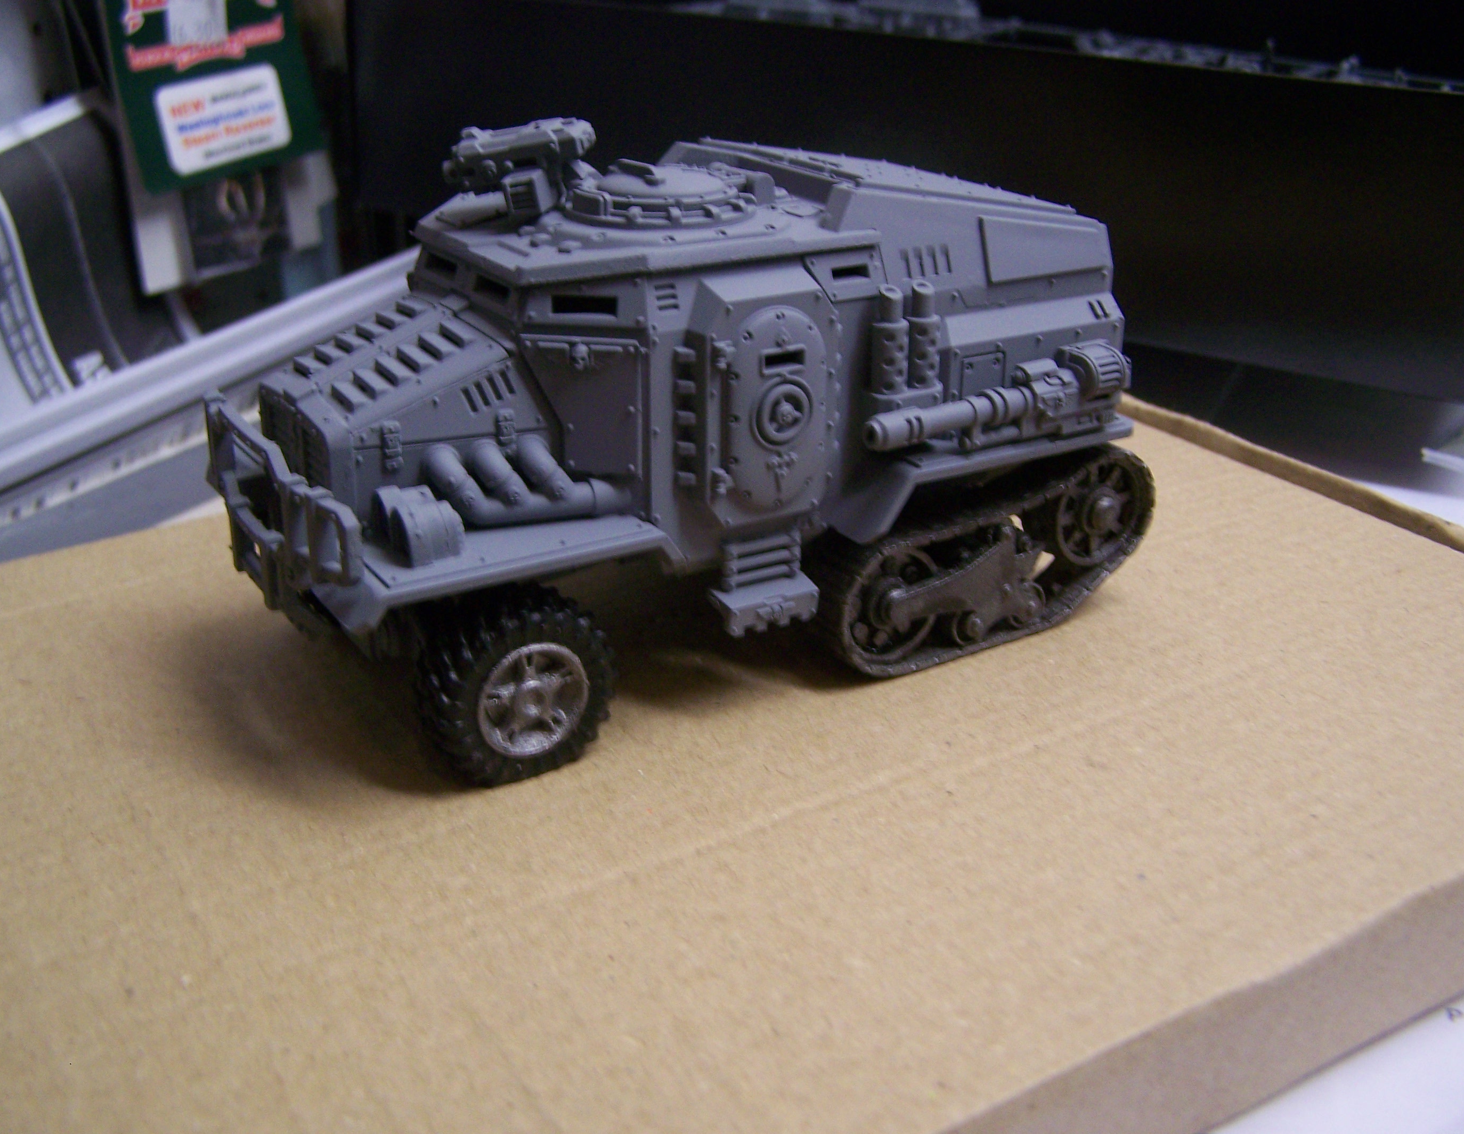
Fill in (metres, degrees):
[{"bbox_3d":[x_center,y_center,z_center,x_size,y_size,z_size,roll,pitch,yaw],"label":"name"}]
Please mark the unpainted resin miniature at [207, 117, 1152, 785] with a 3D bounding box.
[{"bbox_3d":[-0.007,-0.025,0.224,0.119,0.071,0.065,-13,26,-28],"label":"unpainted resin miniature"}]

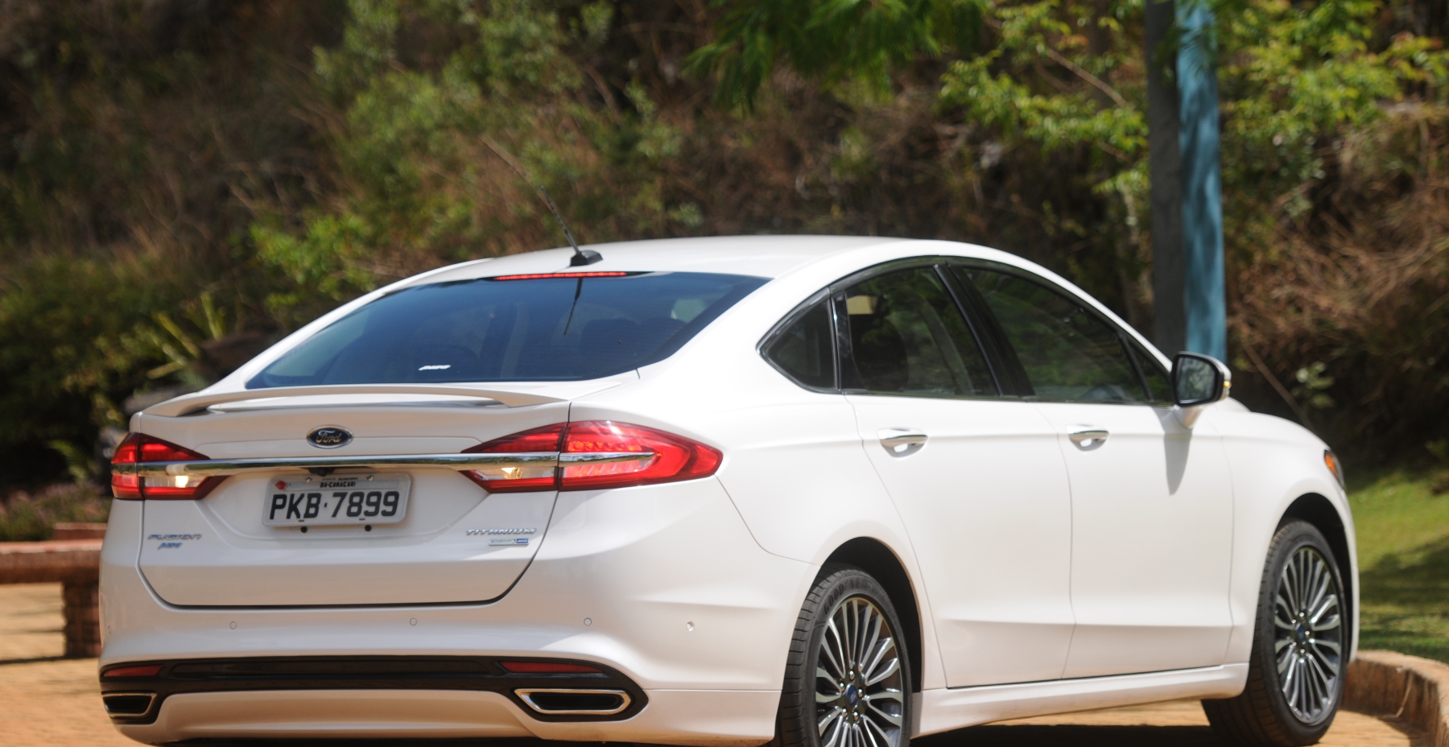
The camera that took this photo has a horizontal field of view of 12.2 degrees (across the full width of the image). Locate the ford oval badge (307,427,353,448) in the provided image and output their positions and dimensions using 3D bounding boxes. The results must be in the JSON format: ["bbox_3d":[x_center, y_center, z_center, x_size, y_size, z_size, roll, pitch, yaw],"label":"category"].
[{"bbox_3d":[-0.956,0.155,16.304,0.130,0.057,0.015,-2,-11,28],"label":"ford oval badge"}]

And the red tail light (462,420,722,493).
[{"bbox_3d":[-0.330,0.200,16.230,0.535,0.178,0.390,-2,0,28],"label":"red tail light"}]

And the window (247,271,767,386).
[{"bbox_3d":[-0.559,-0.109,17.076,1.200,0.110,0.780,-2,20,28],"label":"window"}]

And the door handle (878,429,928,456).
[{"bbox_3d":[0.449,0.176,17.048,0.055,0.066,0.250,-2,0,28],"label":"door handle"}]

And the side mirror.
[{"bbox_3d":[1.313,0.011,18.556,0.180,0.160,0.120,-2,0,28],"label":"side mirror"}]

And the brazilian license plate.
[{"bbox_3d":[-0.938,0.307,16.330,0.400,0.130,0.015,-2,-21,28],"label":"brazilian license plate"}]

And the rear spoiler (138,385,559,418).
[{"bbox_3d":[-0.895,0.060,16.426,1.210,0.070,0.180,-2,0,28],"label":"rear spoiler"}]

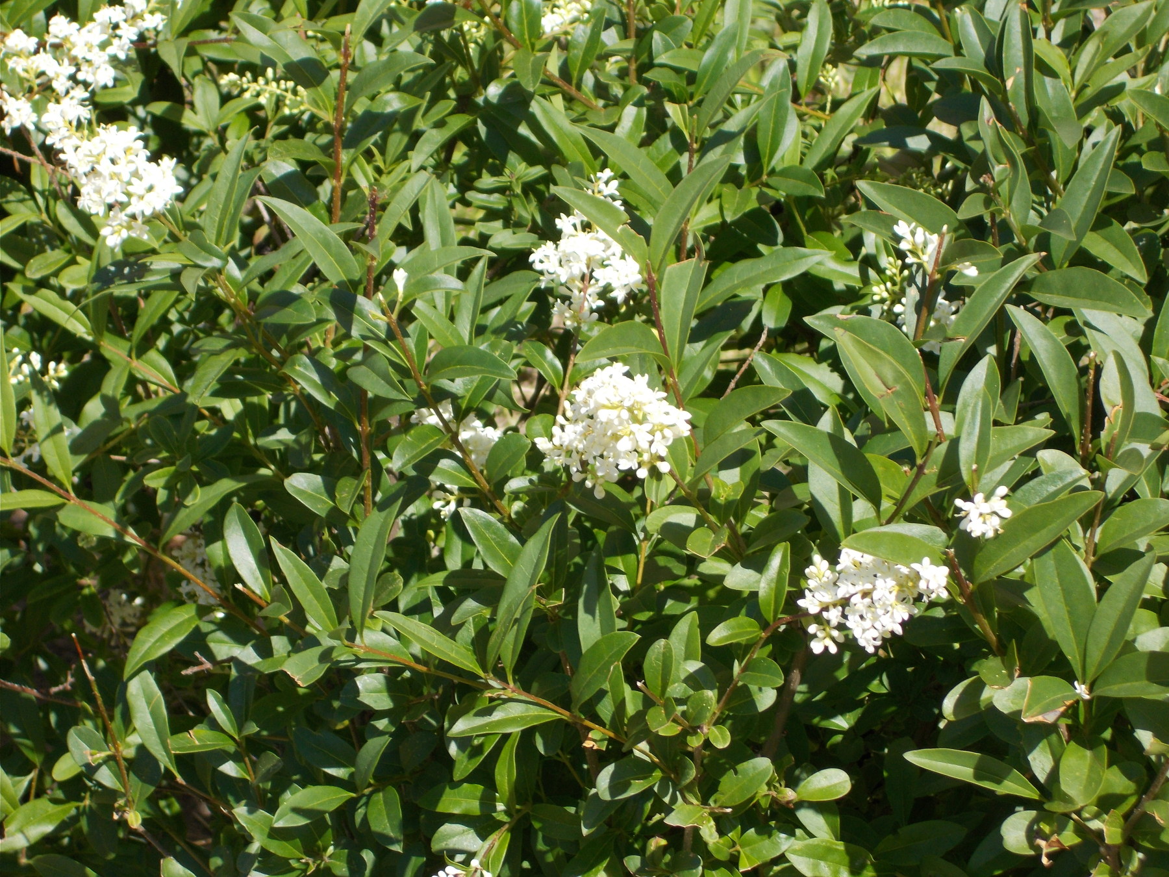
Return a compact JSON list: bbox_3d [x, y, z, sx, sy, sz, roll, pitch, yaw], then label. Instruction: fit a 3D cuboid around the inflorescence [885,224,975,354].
[{"bbox_3d":[0.121,-0.053,1.540,0.034,0.048,0.034,9,19,0],"label":"inflorescence"}]

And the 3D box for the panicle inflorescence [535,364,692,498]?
[{"bbox_3d":[0.011,-0.003,1.650,0.058,0.047,0.047,0,16,0],"label":"panicle inflorescence"}]

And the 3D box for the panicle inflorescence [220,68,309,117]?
[{"bbox_3d":[-0.130,-0.140,1.780,0.036,0.019,0.022,0,16,0],"label":"panicle inflorescence"}]

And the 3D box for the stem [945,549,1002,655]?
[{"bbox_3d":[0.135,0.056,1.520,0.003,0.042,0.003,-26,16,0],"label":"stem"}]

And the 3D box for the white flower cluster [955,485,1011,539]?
[{"bbox_3d":[0.147,0.027,1.620,0.021,0.018,0.018,0,16,0],"label":"white flower cluster"}]

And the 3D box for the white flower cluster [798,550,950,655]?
[{"bbox_3d":[0.100,0.057,1.520,0.053,0.038,0.038,-18,0,9],"label":"white flower cluster"}]

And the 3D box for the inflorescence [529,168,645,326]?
[{"bbox_3d":[0.001,-0.074,1.700,0.042,0.058,0.040,0,16,0],"label":"inflorescence"}]

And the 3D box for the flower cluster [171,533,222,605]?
[{"bbox_3d":[-0.155,0.052,1.750,0.021,0.030,0.021,0,16,0],"label":"flower cluster"}]

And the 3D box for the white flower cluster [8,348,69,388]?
[{"bbox_3d":[-0.196,-0.025,1.570,0.024,0.017,0.020,0,20,0],"label":"white flower cluster"}]

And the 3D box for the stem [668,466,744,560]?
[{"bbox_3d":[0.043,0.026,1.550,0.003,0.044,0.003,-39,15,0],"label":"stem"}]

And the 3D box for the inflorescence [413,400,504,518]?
[{"bbox_3d":[-0.046,0.007,1.600,0.036,0.043,0.034,0,20,0],"label":"inflorescence"}]

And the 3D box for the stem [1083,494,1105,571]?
[{"bbox_3d":[0.192,0.036,1.650,0.002,0.029,0.002,12,12,0],"label":"stem"}]

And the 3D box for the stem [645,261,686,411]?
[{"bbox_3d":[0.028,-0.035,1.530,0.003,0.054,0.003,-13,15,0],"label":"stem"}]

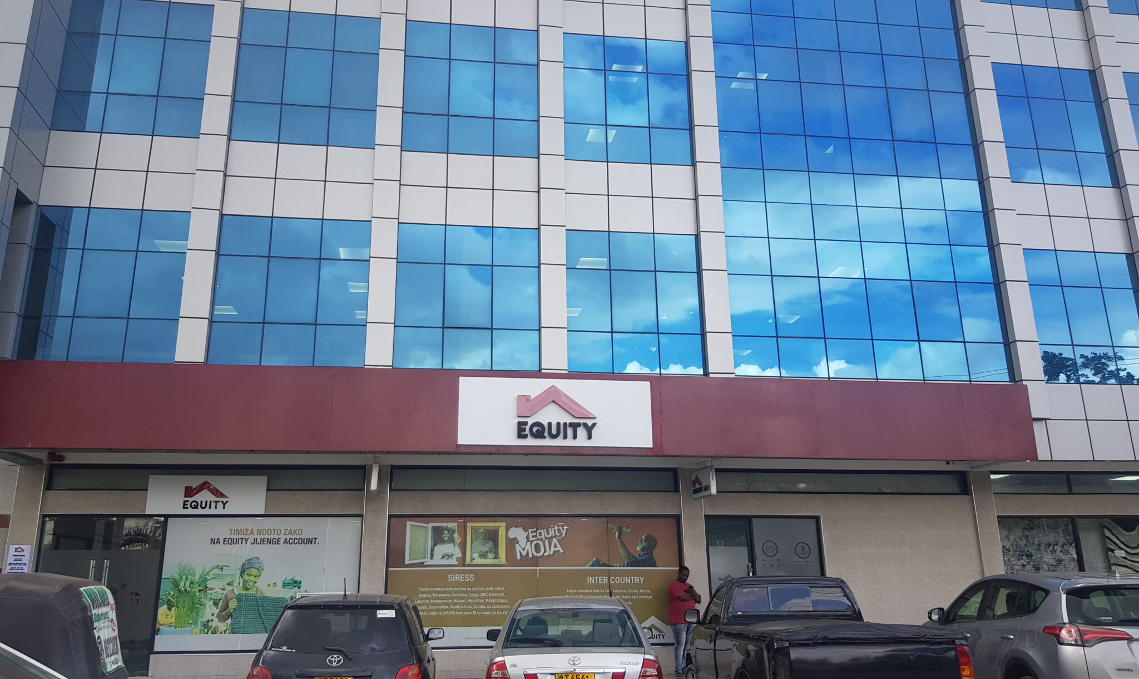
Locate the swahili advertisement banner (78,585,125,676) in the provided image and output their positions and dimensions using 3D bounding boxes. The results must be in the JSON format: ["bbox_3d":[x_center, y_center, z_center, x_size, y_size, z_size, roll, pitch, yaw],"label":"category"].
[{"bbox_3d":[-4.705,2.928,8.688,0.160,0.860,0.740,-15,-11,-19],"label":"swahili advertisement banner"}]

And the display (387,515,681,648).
[{"bbox_3d":[-0.482,3.774,13.482,4.646,1.967,0.100,1,-16,-8],"label":"display"}]

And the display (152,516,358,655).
[{"bbox_3d":[-4.890,3.894,13.599,3.063,2.094,0.100,1,-16,-8],"label":"display"}]

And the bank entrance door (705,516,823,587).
[{"bbox_3d":[3.398,4.259,14.663,2.113,2.437,0.120,1,-16,-8],"label":"bank entrance door"}]

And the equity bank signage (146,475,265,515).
[{"bbox_3d":[-5.499,2.363,13.028,1.723,0.572,0.100,1,-16,-8],"label":"equity bank signage"}]

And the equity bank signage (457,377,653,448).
[{"bbox_3d":[-0.189,1.049,12.196,2.762,0.963,0.120,1,-16,-8],"label":"equity bank signage"}]

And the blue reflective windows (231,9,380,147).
[{"bbox_3d":[-4.126,-4.124,13.572,2.176,2.350,0.100,1,-16,-8],"label":"blue reflective windows"}]

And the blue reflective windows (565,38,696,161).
[{"bbox_3d":[0.969,-4.083,14.524,2.211,2.394,0.150,1,-16,-8],"label":"blue reflective windows"}]

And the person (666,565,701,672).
[{"bbox_3d":[1.853,4.531,13.817,0.480,1.700,0.380,11,-19,-36],"label":"person"}]

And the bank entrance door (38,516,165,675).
[{"bbox_3d":[-6.940,3.744,12.542,1.742,2.258,0.100,1,-16,-8],"label":"bank entrance door"}]

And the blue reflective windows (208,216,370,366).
[{"bbox_3d":[-4.143,-0.723,12.803,2.216,2.359,0.150,1,-16,-8],"label":"blue reflective windows"}]

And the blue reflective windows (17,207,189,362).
[{"bbox_3d":[-6.619,-0.770,12.258,2.133,2.300,0.100,1,-16,-8],"label":"blue reflective windows"}]

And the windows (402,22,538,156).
[{"bbox_3d":[-1.668,-4.247,14.643,2.266,2.477,0.140,1,-16,-8],"label":"windows"}]

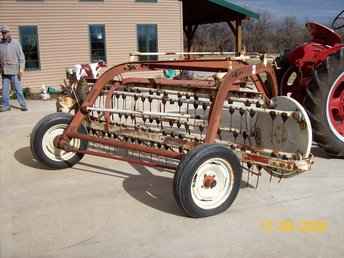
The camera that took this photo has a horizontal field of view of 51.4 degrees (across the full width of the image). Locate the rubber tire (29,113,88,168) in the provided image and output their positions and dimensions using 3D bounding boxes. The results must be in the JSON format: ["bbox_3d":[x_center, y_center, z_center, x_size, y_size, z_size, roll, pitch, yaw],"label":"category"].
[{"bbox_3d":[-1.301,0.147,4.180,0.655,0.655,0.163,-7,16,-31],"label":"rubber tire"}]

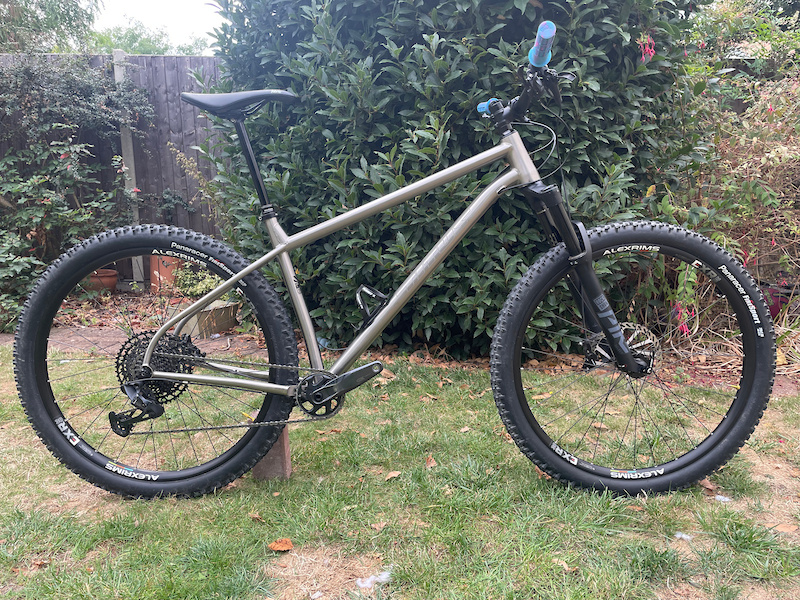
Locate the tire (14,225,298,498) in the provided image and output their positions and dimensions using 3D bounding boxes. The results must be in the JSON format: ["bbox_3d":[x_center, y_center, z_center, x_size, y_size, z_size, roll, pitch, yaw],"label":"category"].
[{"bbox_3d":[-0.637,0.178,1.585,0.742,0.742,0.061,-1,8,0],"label":"tire"}]

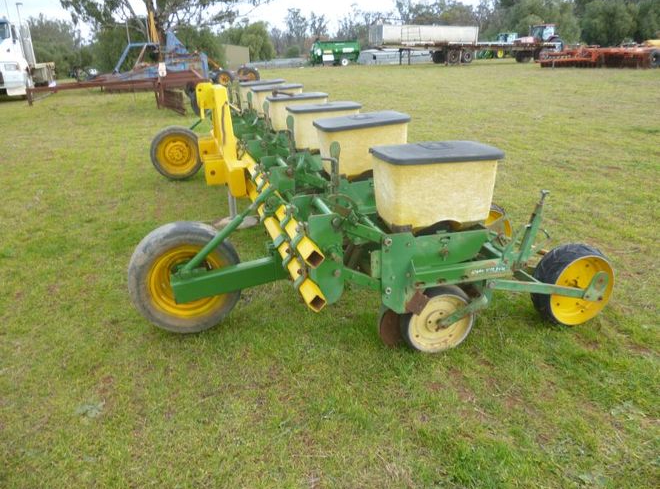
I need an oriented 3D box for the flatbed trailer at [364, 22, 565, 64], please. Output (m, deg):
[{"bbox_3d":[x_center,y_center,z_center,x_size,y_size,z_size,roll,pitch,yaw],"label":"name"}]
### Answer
[{"bbox_3d":[10.581,-15.739,42.158,14.600,2.850,2.500,-4,21,-11],"label":"flatbed trailer"}]

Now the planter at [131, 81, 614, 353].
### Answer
[{"bbox_3d":[-0.375,-0.882,5.103,2.720,1.300,5.600,-6,21,-15],"label":"planter"}]

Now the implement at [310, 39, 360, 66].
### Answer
[{"bbox_3d":[0.420,-15.360,42.835,3.500,1.950,2.000,-7,22,-17],"label":"implement"}]

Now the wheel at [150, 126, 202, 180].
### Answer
[{"bbox_3d":[-1.930,-1.148,6.735,0.650,0.650,0.190,-6,21,-15],"label":"wheel"}]

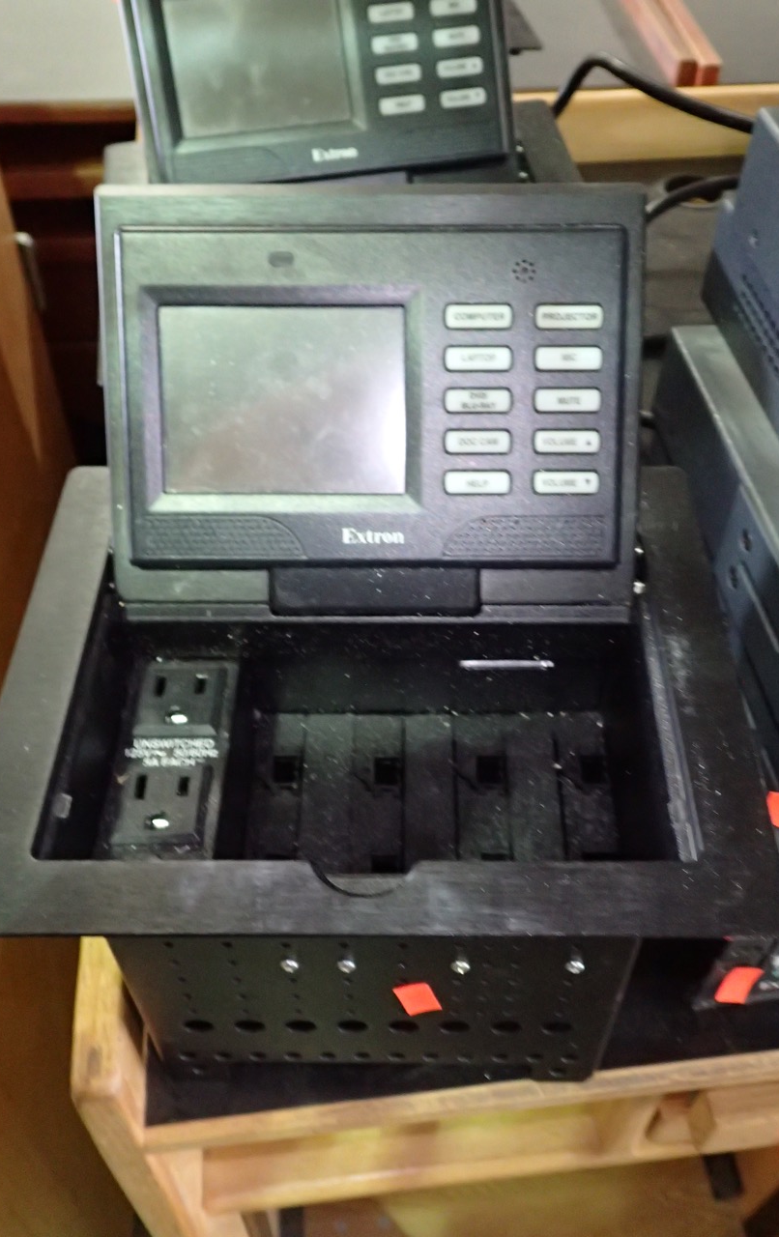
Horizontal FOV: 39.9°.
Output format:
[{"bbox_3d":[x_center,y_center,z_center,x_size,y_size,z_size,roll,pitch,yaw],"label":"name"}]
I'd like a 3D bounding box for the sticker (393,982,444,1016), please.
[{"bbox_3d":[0.009,0.124,0.349,0.013,0.024,0.002,-12,47,14],"label":"sticker"}]

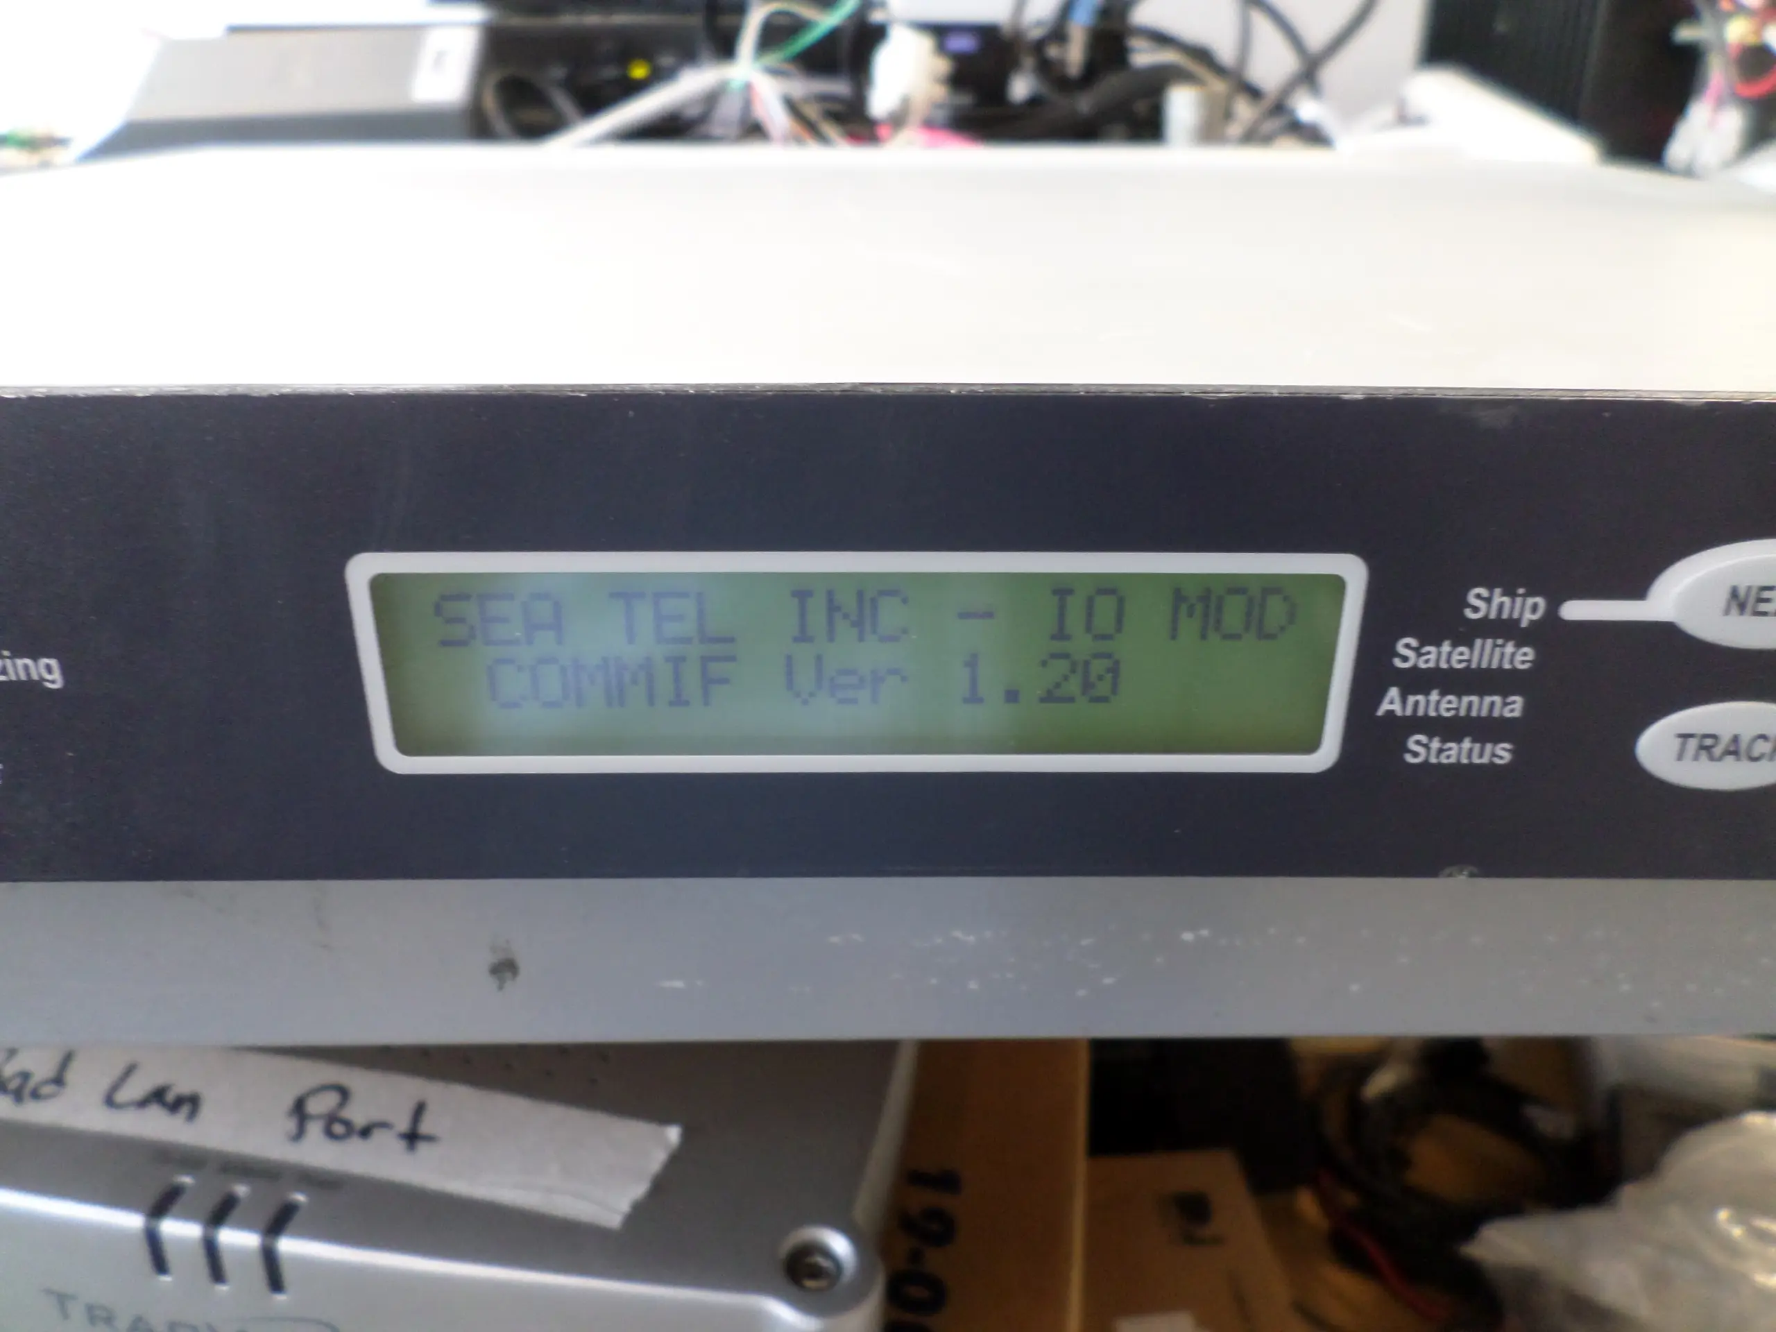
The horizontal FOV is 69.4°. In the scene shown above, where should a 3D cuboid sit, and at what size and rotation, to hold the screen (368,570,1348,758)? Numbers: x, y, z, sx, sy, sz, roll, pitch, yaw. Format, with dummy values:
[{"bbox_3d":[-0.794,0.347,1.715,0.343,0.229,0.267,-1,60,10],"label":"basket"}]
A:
[{"bbox_3d":[-0.002,0.000,0.110,0.081,0.017,0.003,0,23,-1],"label":"screen"}]

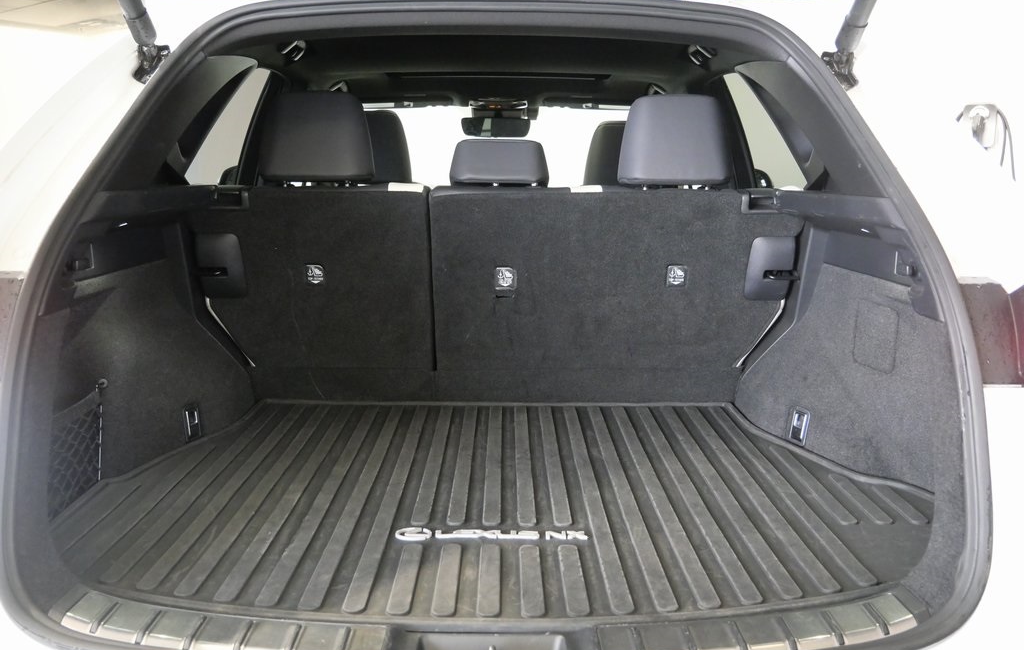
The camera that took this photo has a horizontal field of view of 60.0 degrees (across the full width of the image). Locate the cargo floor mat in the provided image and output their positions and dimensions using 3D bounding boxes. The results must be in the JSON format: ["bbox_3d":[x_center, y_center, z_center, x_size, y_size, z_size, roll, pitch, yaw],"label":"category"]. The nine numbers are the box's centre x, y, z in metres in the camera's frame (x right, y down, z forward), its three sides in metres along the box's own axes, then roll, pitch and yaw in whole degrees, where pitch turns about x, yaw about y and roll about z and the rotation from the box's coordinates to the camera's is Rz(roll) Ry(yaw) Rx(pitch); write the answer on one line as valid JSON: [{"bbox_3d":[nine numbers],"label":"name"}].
[{"bbox_3d":[-0.007,0.245,1.476,1.360,0.035,0.960,0,10,0],"label":"cargo floor mat"}]

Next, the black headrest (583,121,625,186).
[{"bbox_3d":[0.348,-0.488,2.617,0.270,0.230,0.135,0,10,0],"label":"black headrest"}]

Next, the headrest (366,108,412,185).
[{"bbox_3d":[-0.422,-0.511,2.548,0.270,0.230,0.135,0,10,0],"label":"headrest"}]

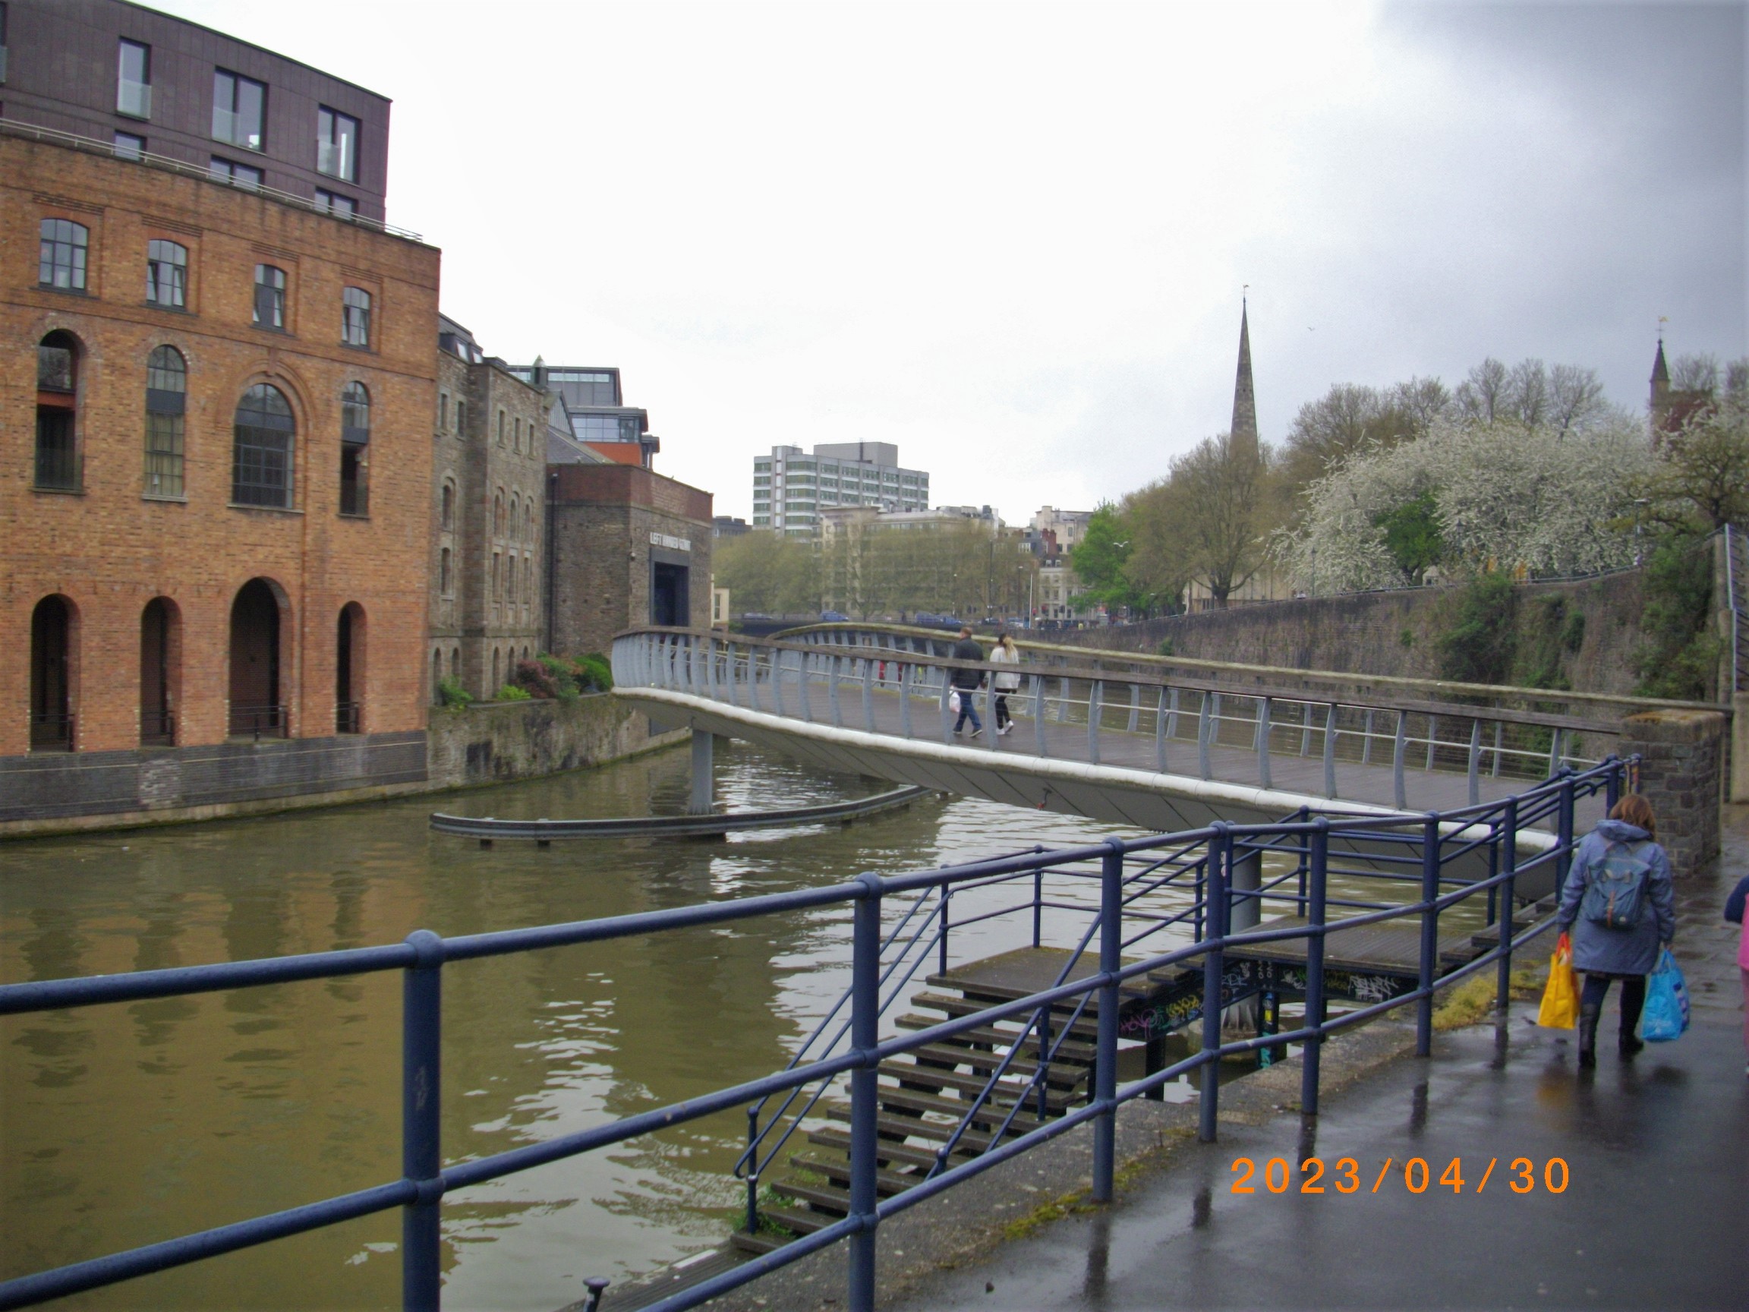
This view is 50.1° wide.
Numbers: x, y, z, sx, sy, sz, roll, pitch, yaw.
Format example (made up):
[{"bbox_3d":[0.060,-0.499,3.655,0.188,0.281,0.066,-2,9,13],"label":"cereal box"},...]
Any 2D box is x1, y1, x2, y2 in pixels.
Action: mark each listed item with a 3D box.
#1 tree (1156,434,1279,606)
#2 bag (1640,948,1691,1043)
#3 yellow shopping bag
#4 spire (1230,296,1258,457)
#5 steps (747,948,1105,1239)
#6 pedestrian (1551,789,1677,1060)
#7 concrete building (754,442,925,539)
[{"bbox_3d":[30.881,-12.218,168.000,11.300,15.500,11.300,1,1,0],"label":"tree"},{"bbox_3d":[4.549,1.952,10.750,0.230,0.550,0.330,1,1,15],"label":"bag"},{"bbox_3d":[3.943,1.871,10.800,0.200,0.555,0.310,1,1,15],"label":"yellow shopping bag"},{"bbox_3d":[68.730,-51.358,347.000,5.700,31.000,5.700,1,1,30],"label":"spire"},{"bbox_3d":[1.127,4.159,17.429,2.183,1.951,4.902,2,1,37],"label":"steps"},{"bbox_3d":[4.278,1.583,10.800,0.680,1.550,0.500,1,1,22],"label":"pedestrian"},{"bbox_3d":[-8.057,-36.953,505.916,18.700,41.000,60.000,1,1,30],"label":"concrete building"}]

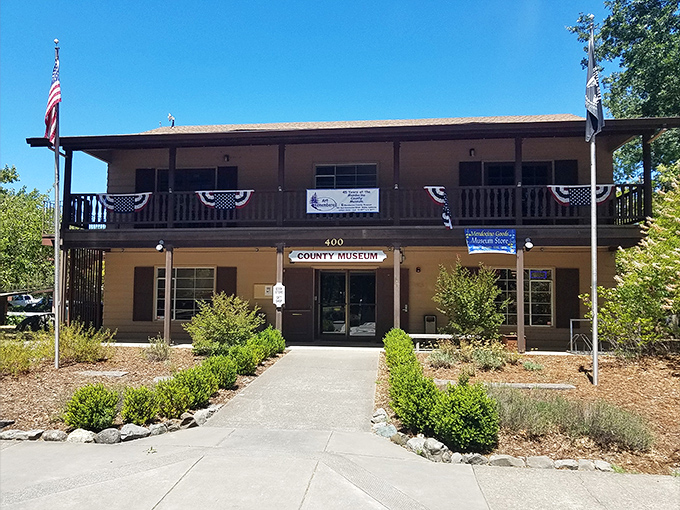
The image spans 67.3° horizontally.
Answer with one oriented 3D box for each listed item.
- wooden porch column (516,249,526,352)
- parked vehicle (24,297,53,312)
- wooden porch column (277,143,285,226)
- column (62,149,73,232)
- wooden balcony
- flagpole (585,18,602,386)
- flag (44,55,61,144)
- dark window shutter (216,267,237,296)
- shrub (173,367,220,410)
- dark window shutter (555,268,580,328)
[{"bbox_3d":[4.406,1.076,12.419,0.145,2.581,0.145,0,-4,6],"label":"wooden porch column"},{"bbox_3d":[-24.220,4.194,42.000,4.500,1.500,1.800,3,-4,-41],"label":"parked vehicle"},{"bbox_3d":[-1.514,-1.799,13.273,0.145,2.181,0.145,0,-4,6],"label":"wooden porch column"},{"bbox_3d":[-7.455,-1.773,13.938,0.145,2.275,0.145,0,-4,6],"label":"column"},{"bbox_3d":[-0.042,-1.226,13.400,15.250,0.974,0.120,0,-4,7],"label":"wooden balcony"},{"bbox_3d":[4.328,-0.968,8.705,0.095,6.313,0.095,0,-3,7],"label":"flagpole"},{"bbox_3d":[-5.714,-3.091,10.150,0.310,1.770,0.240,0,-4,6],"label":"flag"},{"bbox_3d":[-3.382,1.180,15.193,0.608,1.637,0.045,0,-4,6],"label":"dark window shutter"},{"bbox_3d":[-2.171,1.991,7.692,0.645,0.601,0.645,0,-4,7],"label":"shrub"},{"bbox_3d":[6.389,1.211,14.297,0.617,1.660,0.050,0,-4,7],"label":"dark window shutter"}]

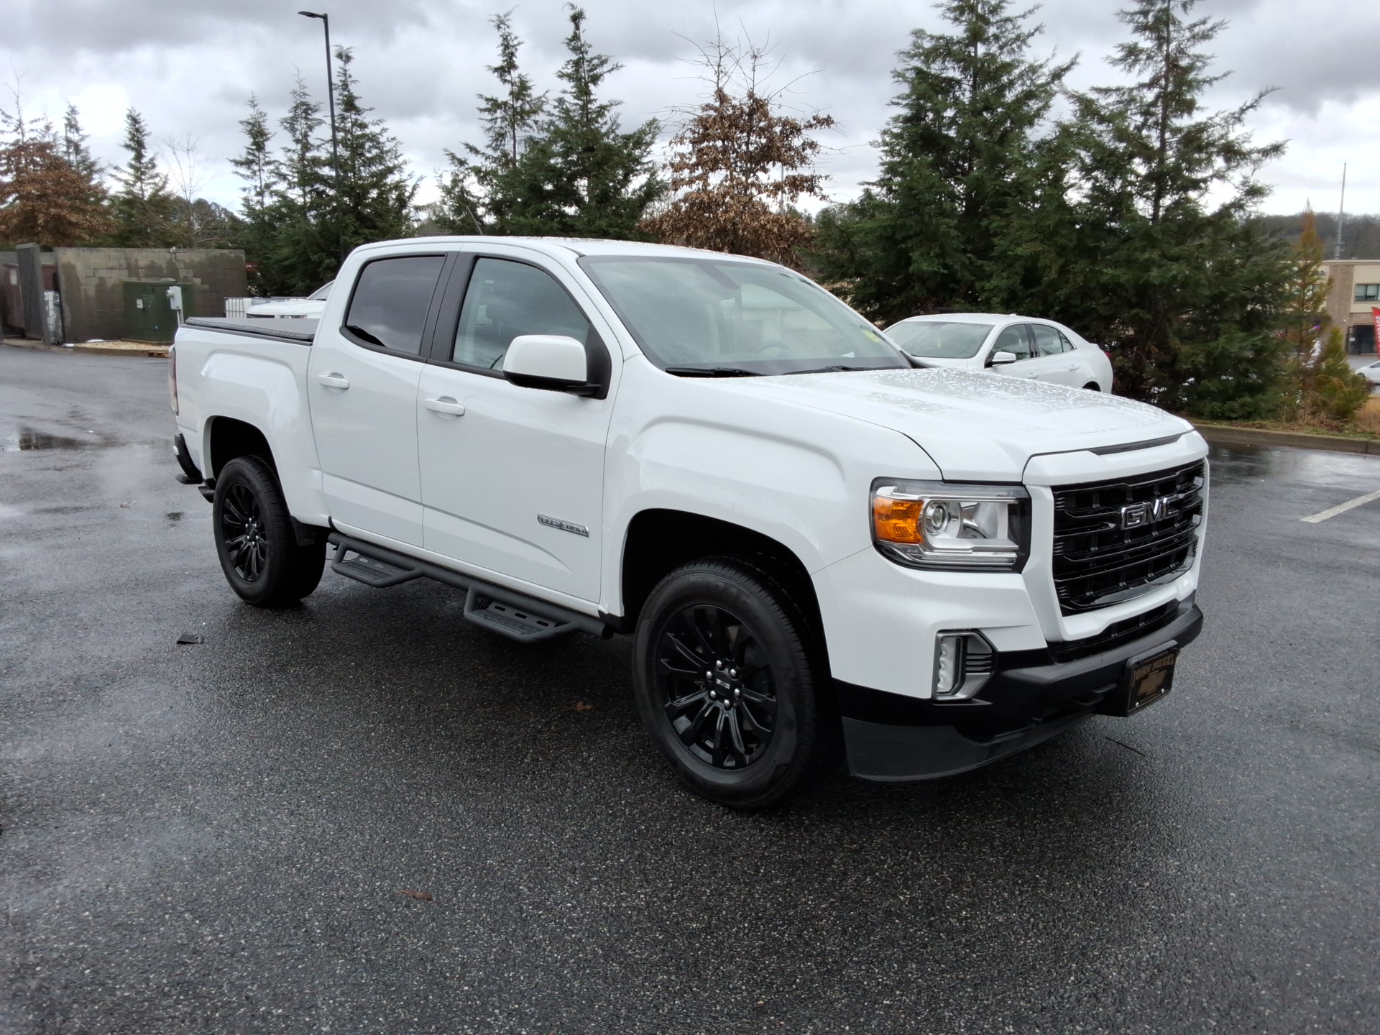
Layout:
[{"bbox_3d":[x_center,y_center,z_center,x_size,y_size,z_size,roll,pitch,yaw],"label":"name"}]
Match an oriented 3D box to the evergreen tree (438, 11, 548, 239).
[{"bbox_3d":[-4.312,-7.880,27.222,3.600,8.350,3.600,-1,10,-9],"label":"evergreen tree"}]

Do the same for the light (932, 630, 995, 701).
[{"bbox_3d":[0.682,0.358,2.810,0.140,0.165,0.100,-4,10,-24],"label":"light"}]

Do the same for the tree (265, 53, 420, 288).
[{"bbox_3d":[-10.740,-10.009,35.285,4.500,9.070,4.500,-3,10,-16],"label":"tree"}]

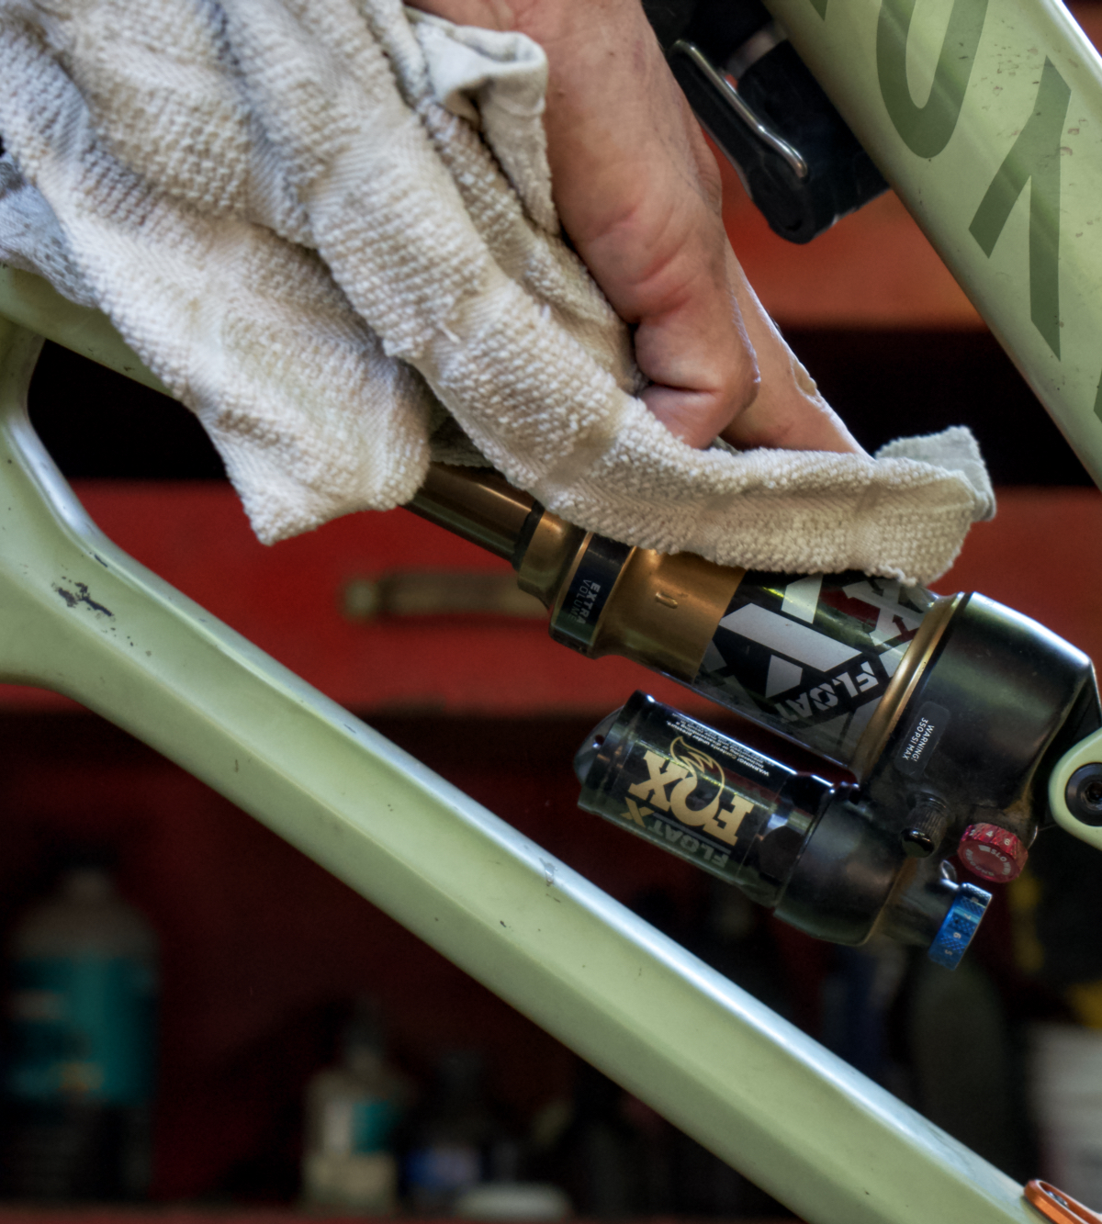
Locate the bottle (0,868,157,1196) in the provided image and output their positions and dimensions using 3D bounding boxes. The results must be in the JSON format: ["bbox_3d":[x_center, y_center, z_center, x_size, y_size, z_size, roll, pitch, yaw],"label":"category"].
[{"bbox_3d":[-0.249,0.221,1.620,0.078,0.183,0.078,0,-3,0],"label":"bottle"}]

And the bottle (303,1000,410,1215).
[{"bbox_3d":[-0.102,0.256,1.590,0.050,0.108,0.050,1,-3,-6],"label":"bottle"}]

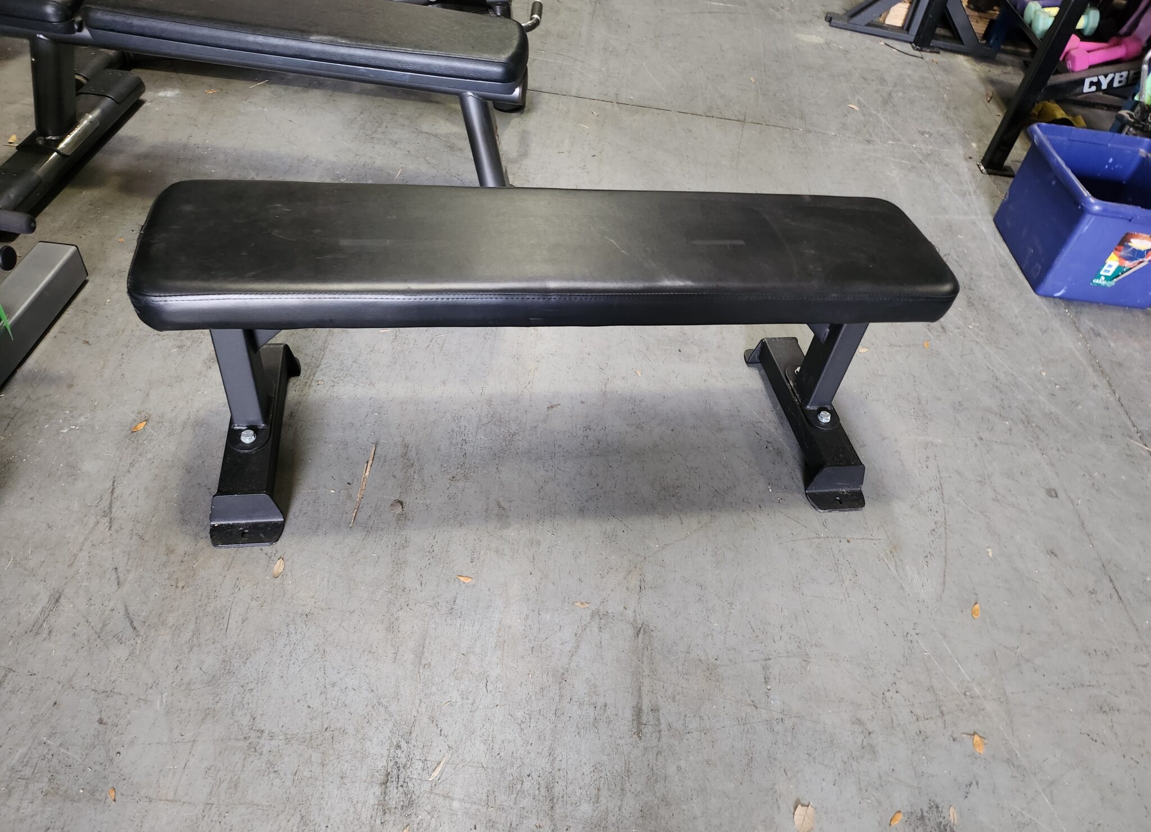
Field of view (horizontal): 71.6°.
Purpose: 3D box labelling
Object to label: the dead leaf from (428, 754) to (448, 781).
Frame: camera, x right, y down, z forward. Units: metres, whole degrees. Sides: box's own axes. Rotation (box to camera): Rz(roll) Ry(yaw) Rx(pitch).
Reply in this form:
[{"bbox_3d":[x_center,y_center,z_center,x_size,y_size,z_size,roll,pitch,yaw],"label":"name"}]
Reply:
[{"bbox_3d":[-0.184,0.470,1.071,0.011,0.009,0.046,26,47,16],"label":"dead leaf"}]

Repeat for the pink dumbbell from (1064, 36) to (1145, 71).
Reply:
[{"bbox_3d":[1.723,-1.181,2.600,0.197,0.071,0.071,-11,44,12],"label":"pink dumbbell"}]

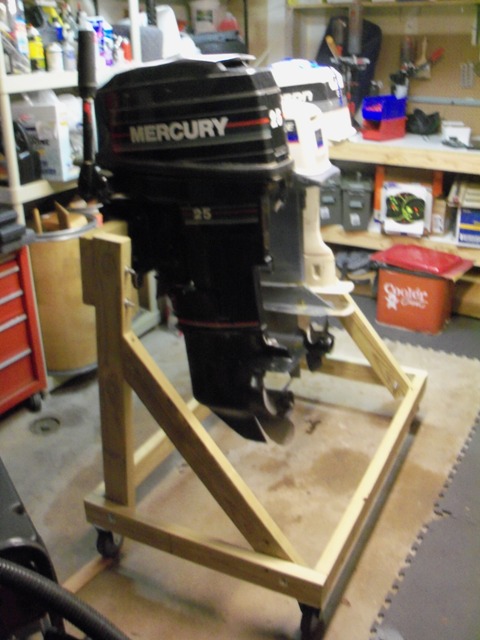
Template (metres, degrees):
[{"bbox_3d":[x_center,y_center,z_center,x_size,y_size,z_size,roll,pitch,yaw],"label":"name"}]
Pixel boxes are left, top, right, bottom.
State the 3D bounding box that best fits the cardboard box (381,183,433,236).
[{"bbox_3d":[1.134,-0.759,4.399,0.290,0.335,0.180,14,23,29],"label":"cardboard box"}]

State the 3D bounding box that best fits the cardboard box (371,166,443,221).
[{"bbox_3d":[1.231,-0.878,4.618,0.460,0.410,0.300,14,23,29],"label":"cardboard box"}]

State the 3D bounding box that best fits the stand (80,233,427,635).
[{"bbox_3d":[0.192,0.121,2.303,0.751,1.023,1.438,11,22,23],"label":"stand"}]

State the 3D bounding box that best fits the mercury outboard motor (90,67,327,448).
[{"bbox_3d":[-0.117,-0.183,1.906,0.660,1.110,0.380,5,20,21],"label":"mercury outboard motor"}]

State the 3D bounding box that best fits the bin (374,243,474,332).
[{"bbox_3d":[1.102,-0.191,4.007,0.500,0.420,0.410,11,22,23],"label":"bin"}]

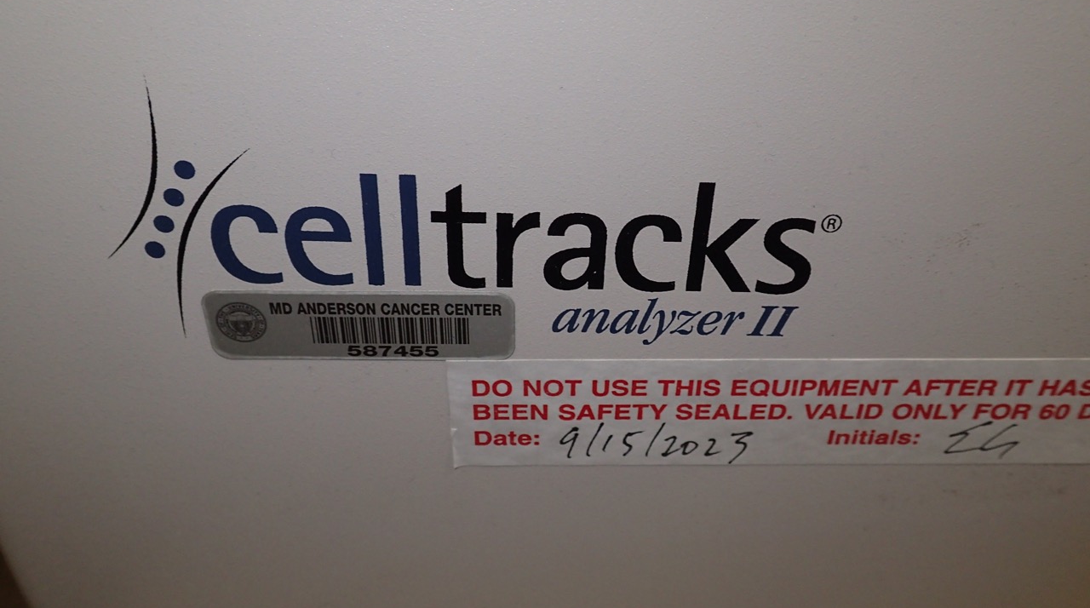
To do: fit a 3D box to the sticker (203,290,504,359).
[{"bbox_3d":[-0.032,0.004,0.165,0.053,0.015,0.001,1,34,-1],"label":"sticker"}]

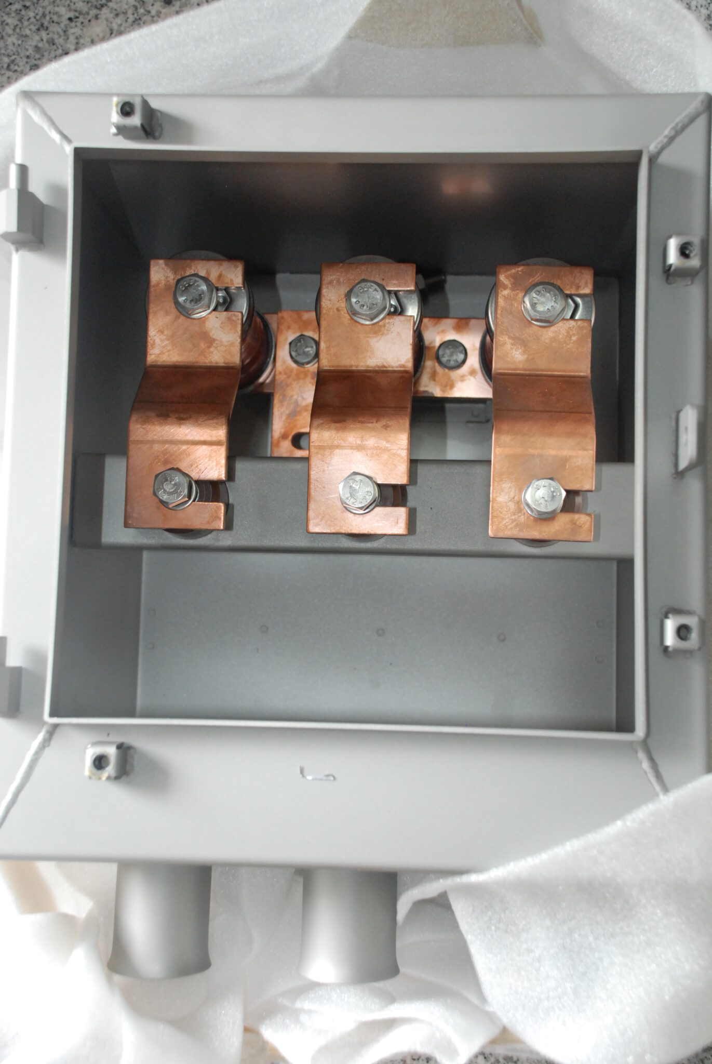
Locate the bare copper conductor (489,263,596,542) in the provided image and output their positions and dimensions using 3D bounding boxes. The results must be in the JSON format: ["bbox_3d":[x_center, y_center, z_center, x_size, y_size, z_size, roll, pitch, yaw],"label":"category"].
[{"bbox_3d":[0.094,-0.067,0.688,0.050,0.035,0.144,1,86,4],"label":"bare copper conductor"}]

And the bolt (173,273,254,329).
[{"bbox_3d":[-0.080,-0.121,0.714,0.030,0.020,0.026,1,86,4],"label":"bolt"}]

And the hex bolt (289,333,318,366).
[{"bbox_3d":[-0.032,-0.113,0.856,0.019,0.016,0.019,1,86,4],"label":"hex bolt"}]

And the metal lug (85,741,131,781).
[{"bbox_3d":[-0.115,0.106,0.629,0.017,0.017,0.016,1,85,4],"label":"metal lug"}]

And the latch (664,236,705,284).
[{"bbox_3d":[0.145,-0.122,0.607,0.015,0.018,0.019,1,86,4],"label":"latch"}]

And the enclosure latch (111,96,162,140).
[{"bbox_3d":[-0.104,-0.192,0.630,0.020,0.018,0.015,1,86,4],"label":"enclosure latch"}]

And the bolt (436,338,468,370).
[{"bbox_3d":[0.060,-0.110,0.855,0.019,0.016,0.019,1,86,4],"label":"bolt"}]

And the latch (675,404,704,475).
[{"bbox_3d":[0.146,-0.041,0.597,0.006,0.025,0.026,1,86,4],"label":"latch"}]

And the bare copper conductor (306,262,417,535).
[{"bbox_3d":[0.004,-0.070,0.694,0.050,0.035,0.144,1,86,4],"label":"bare copper conductor"}]

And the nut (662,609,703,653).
[{"bbox_3d":[0.141,0.044,0.595,0.015,0.018,0.019,1,86,4],"label":"nut"}]

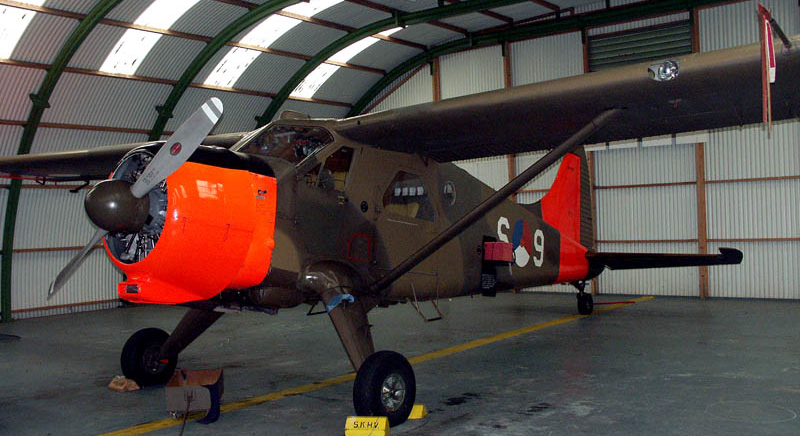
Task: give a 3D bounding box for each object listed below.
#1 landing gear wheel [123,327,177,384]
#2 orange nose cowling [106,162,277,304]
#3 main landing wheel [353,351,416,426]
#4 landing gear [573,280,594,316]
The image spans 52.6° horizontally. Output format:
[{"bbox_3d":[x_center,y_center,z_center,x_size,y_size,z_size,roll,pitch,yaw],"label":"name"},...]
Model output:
[{"bbox_3d":[-2.562,1.433,8.293,0.235,0.610,0.620,-2,0,38],"label":"landing gear wheel"},{"bbox_3d":[-1.816,0.114,6.781,1.220,1.230,1.030,-2,-8,38],"label":"orange nose cowling"},{"bbox_3d":[-0.114,1.345,6.369,0.235,0.610,0.620,-2,0,38],"label":"main landing wheel"},{"bbox_3d":[2.913,1.258,12.746,0.180,0.555,0.400,-2,0,38],"label":"landing gear"}]

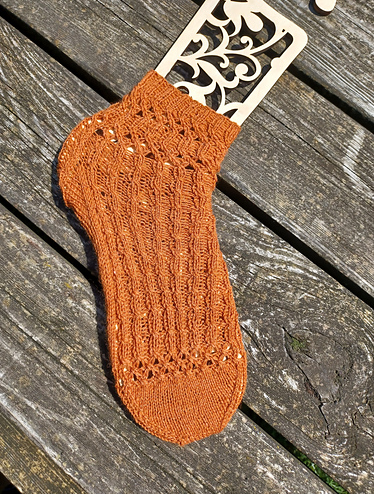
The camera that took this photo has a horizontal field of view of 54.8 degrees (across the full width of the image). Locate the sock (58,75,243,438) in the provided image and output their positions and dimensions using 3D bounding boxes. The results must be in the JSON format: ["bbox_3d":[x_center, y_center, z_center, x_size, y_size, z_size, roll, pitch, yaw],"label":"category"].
[{"bbox_3d":[-0.018,-0.007,0.287,0.157,0.018,0.301,-8,79,-4],"label":"sock"}]

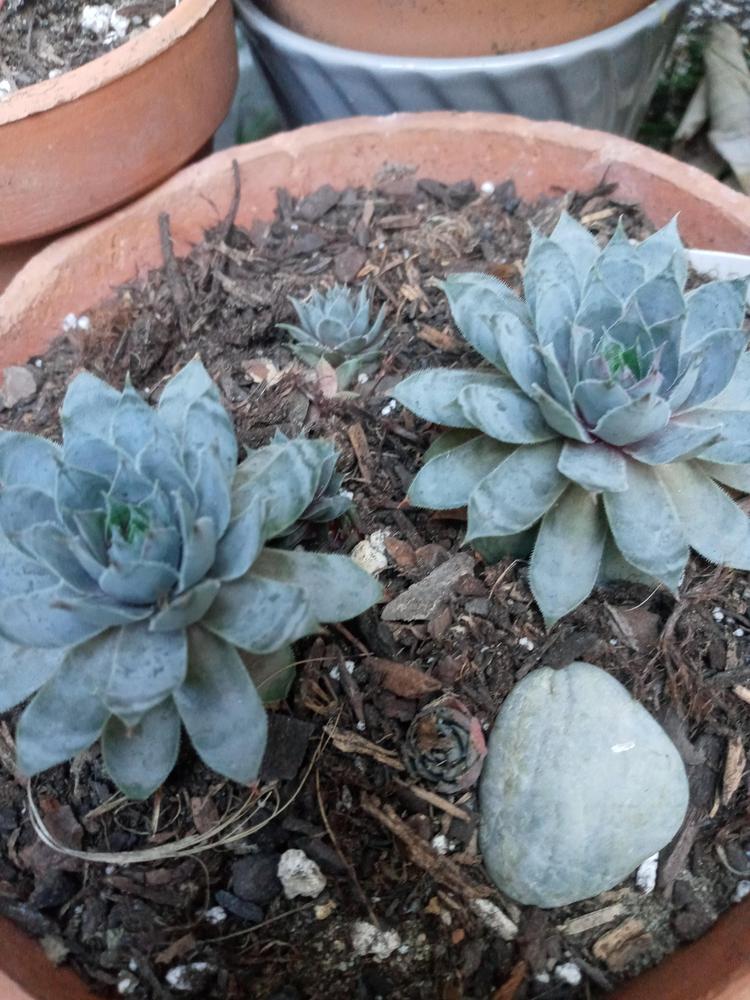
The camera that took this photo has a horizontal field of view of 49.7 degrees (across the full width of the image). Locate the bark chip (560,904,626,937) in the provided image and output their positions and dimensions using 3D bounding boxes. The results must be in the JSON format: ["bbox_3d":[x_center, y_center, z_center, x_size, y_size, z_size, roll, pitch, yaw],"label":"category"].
[{"bbox_3d":[0.049,0.094,0.181,0.014,0.003,0.003,-18,61,2],"label":"bark chip"}]

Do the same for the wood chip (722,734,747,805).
[{"bbox_3d":[0.084,0.063,0.189,0.003,0.004,0.014,13,66,18],"label":"wood chip"}]

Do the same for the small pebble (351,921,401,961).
[{"bbox_3d":[0.000,0.123,0.227,0.014,0.010,0.010,5,63,13],"label":"small pebble"}]

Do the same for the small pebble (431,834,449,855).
[{"bbox_3d":[0.019,0.101,0.237,0.005,0.005,0.006,-10,61,5],"label":"small pebble"}]

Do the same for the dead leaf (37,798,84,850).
[{"bbox_3d":[-0.093,0.096,0.241,0.008,0.003,0.021,-38,61,-13],"label":"dead leaf"}]

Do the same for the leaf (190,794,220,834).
[{"bbox_3d":[-0.049,0.092,0.237,0.007,0.003,0.011,-18,58,-2],"label":"leaf"}]

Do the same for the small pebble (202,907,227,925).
[{"bbox_3d":[-0.044,0.114,0.222,0.005,0.003,0.004,-22,58,-4],"label":"small pebble"}]

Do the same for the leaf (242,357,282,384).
[{"bbox_3d":[-0.046,-0.051,0.321,0.009,0.004,0.019,-40,61,-15],"label":"leaf"}]

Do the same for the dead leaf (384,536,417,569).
[{"bbox_3d":[0.008,0.017,0.272,0.007,0.003,0.014,-40,61,-14],"label":"dead leaf"}]

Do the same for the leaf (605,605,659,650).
[{"bbox_3d":[0.082,0.040,0.256,0.014,0.006,0.015,-21,60,-1],"label":"leaf"}]

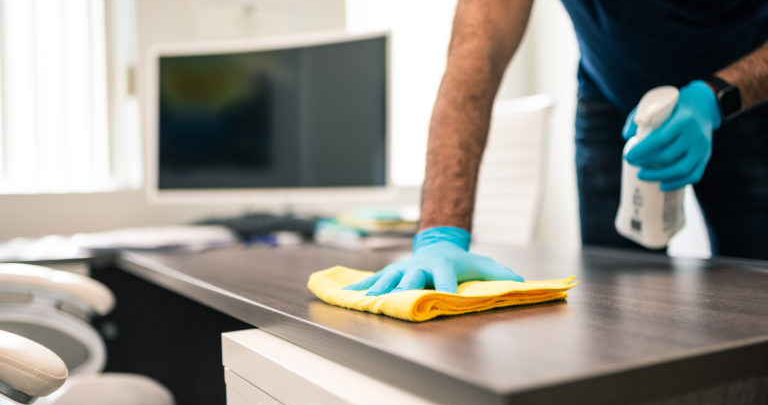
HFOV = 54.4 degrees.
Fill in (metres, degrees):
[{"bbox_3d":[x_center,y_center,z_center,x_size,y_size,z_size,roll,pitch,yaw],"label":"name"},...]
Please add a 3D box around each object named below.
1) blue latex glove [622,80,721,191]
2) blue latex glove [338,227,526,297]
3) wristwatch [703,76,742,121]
[{"bbox_3d":[0.425,-0.099,1.100,0.115,0.150,0.120,0,3,45],"label":"blue latex glove"},{"bbox_3d":[0.071,0.069,0.916,0.204,0.066,0.166,-1,2,18],"label":"blue latex glove"},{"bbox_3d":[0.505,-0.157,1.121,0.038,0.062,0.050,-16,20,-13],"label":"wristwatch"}]

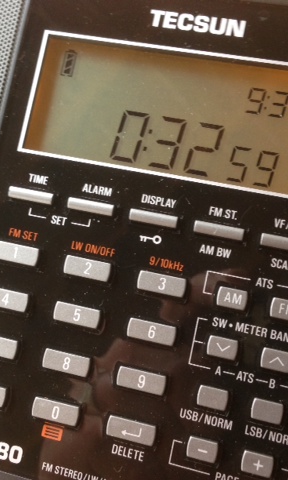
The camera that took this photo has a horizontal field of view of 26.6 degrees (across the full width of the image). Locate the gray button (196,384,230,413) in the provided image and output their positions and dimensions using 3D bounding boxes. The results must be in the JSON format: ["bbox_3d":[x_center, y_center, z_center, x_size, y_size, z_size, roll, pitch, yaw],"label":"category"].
[{"bbox_3d":[0.014,0.031,0.121,0.006,0.002,0.004,11,86,11],"label":"gray button"}]

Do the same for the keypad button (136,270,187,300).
[{"bbox_3d":[0.004,0.009,0.125,0.010,0.002,0.004,11,86,11],"label":"keypad button"}]

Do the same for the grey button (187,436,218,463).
[{"bbox_3d":[0.012,0.042,0.123,0.006,0.002,0.004,11,86,11],"label":"grey button"}]

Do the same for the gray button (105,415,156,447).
[{"bbox_3d":[-0.002,0.038,0.123,0.010,0.002,0.004,11,86,11],"label":"gray button"}]

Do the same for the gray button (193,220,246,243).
[{"bbox_3d":[0.015,-0.002,0.124,0.010,0.002,0.002,11,86,11],"label":"gray button"}]

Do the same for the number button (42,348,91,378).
[{"bbox_3d":[-0.016,0.025,0.126,0.010,0.002,0.004,11,85,11],"label":"number button"}]

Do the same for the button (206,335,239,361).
[{"bbox_3d":[0.016,0.022,0.124,0.006,0.002,0.004,11,86,11],"label":"button"}]

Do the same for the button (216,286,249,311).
[{"bbox_3d":[0.018,0.012,0.125,0.006,0.002,0.004,11,86,11],"label":"button"}]

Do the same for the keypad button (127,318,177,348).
[{"bbox_3d":[0.002,0.019,0.127,0.010,0.002,0.004,11,86,11],"label":"keypad button"}]

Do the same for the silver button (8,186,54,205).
[{"bbox_3d":[-0.025,-0.010,0.135,0.010,0.002,0.002,11,86,11],"label":"silver button"}]

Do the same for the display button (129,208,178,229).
[{"bbox_3d":[0.002,-0.004,0.127,0.010,0.002,0.002,11,86,11],"label":"display button"}]

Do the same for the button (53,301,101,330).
[{"bbox_3d":[-0.014,0.016,0.130,0.010,0.002,0.004,11,86,11],"label":"button"}]

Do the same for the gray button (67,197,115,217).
[{"bbox_3d":[-0.011,-0.007,0.130,0.010,0.002,0.002,11,86,11],"label":"gray button"}]

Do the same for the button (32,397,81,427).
[{"bbox_3d":[-0.018,0.035,0.125,0.010,0.002,0.004,11,85,11],"label":"button"}]

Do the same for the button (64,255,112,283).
[{"bbox_3d":[-0.012,0.006,0.128,0.010,0.002,0.004,11,85,11],"label":"button"}]

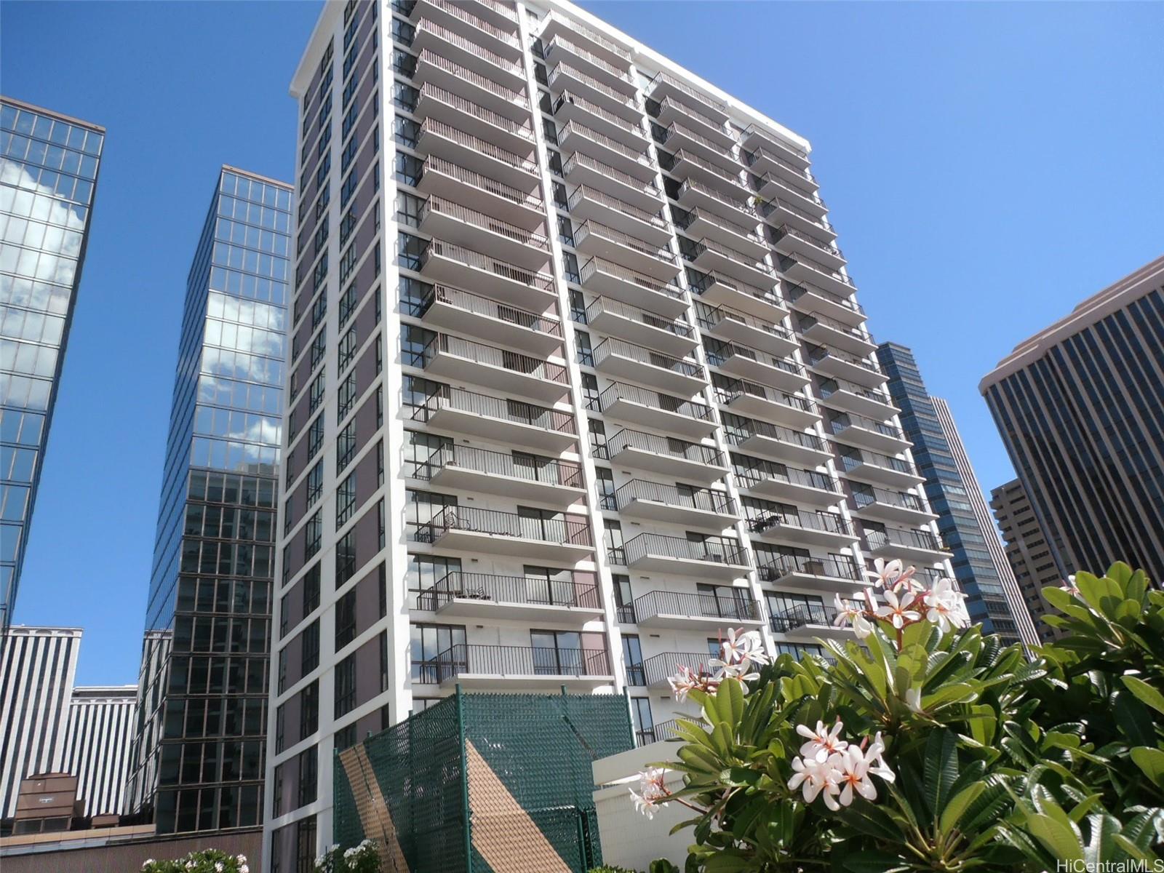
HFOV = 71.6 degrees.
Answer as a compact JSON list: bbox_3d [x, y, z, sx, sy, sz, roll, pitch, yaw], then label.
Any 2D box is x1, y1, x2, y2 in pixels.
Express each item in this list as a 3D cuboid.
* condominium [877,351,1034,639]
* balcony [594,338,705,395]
[{"bbox_3d":[95.711,39.495,214.322,20.000,131.000,32.000,9,-33,-30],"label":"condominium"},{"bbox_3d":[3.863,-3.694,43.943,6.940,1.185,1.434,12,-34,-34],"label":"balcony"}]

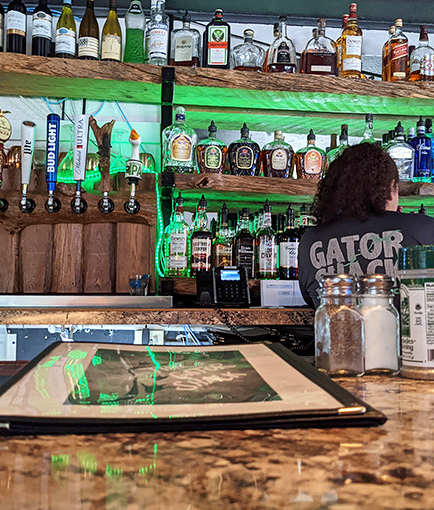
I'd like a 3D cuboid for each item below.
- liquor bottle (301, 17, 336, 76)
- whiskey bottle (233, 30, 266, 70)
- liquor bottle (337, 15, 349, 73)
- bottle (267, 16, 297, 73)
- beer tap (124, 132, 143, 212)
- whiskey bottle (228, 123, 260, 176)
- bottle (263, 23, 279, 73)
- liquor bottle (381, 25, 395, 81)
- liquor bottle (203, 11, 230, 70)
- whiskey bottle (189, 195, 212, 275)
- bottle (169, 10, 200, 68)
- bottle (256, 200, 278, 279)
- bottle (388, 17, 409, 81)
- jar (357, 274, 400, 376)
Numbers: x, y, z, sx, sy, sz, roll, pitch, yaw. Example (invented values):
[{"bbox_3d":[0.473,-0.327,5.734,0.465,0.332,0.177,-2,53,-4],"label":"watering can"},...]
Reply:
[{"bbox_3d":[0.431,-0.851,2.180,0.130,0.242,0.075,1,-4,-6],"label":"liquor bottle"},{"bbox_3d":[0.130,-0.830,2.160,0.127,0.183,0.075,1,-4,-5],"label":"whiskey bottle"},{"bbox_3d":[0.558,-0.878,2.270,0.085,0.305,0.083,1,-4,-7],"label":"liquor bottle"},{"bbox_3d":[0.273,-0.855,2.190,0.120,0.264,0.096,1,-2,-7],"label":"bottle"},{"bbox_3d":[-0.326,-0.322,2.060,0.066,0.327,0.110,1,-4,-8],"label":"beer tap"},{"bbox_3d":[0.113,-0.421,2.153,0.135,0.232,0.089,1,-2,-7],"label":"whiskey bottle"},{"bbox_3d":[0.260,-0.874,2.318,0.120,0.278,0.075,1,-1,-4],"label":"bottle"},{"bbox_3d":[0.778,-0.878,2.367,0.075,0.292,0.075,1,-2,3],"label":"liquor bottle"},{"bbox_3d":[0.000,-0.879,2.185,0.096,0.272,0.067,1,-2,-7],"label":"liquor bottle"},{"bbox_3d":[-0.063,-0.078,2.200,0.087,0.340,0.083,1,-4,-6],"label":"whiskey bottle"},{"bbox_3d":[-0.129,-0.880,2.204,0.106,0.270,0.106,1,-1,7],"label":"bottle"},{"bbox_3d":[0.204,-0.065,2.189,0.082,0.329,0.082,1,-2,-7],"label":"bottle"},{"bbox_3d":[0.784,-0.878,2.287,0.075,0.287,0.075,1,-2,7],"label":"bottle"},{"bbox_3d":[0.174,0.074,0.575,0.044,0.106,0.044,0,-4,8],"label":"jar"}]

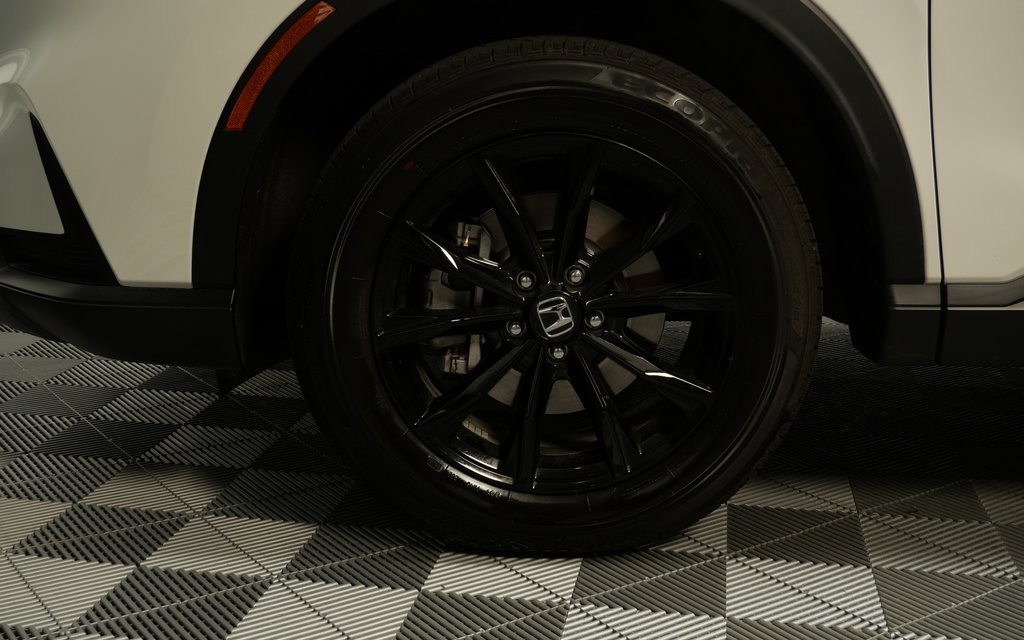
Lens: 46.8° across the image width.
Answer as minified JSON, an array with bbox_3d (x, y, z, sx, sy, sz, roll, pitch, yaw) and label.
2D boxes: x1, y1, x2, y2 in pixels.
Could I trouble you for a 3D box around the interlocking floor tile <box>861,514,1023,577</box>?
[{"bbox_3d":[0.625,0.342,1.757,0.201,0.020,0.199,3,13,9],"label":"interlocking floor tile"}]

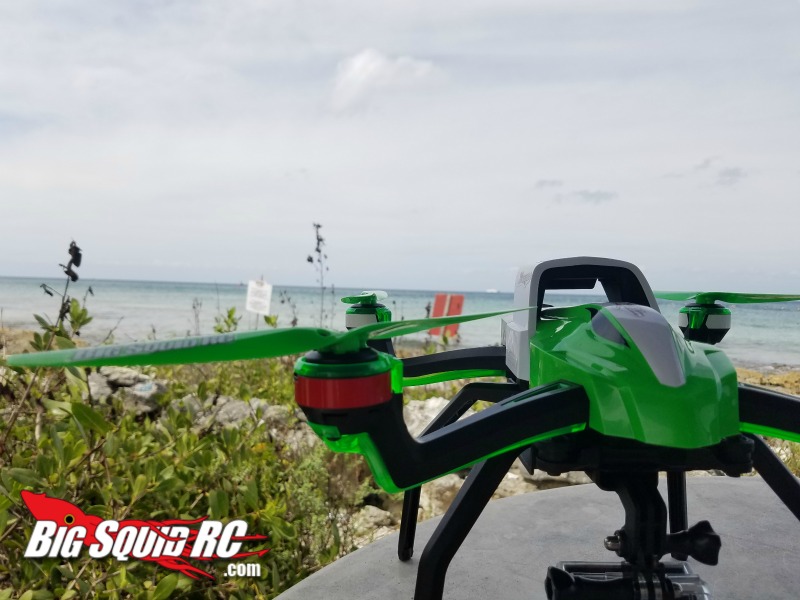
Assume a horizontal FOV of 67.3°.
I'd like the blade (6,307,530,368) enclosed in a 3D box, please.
[{"bbox_3d":[-0.021,0.013,0.224,0.210,0.011,0.026,-4,5,-37],"label":"blade"}]

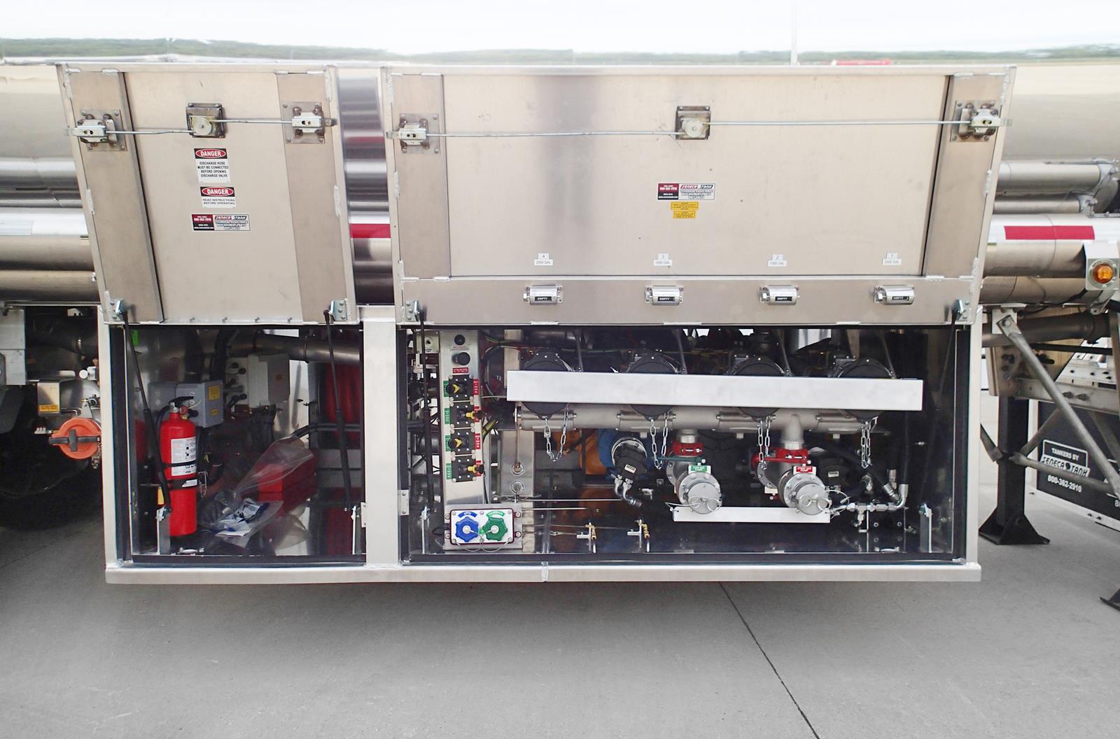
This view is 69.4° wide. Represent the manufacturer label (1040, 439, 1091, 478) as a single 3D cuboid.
[{"bbox_3d":[3.030,0.530,4.861,0.005,0.146,0.492,0,3,0],"label":"manufacturer label"}]

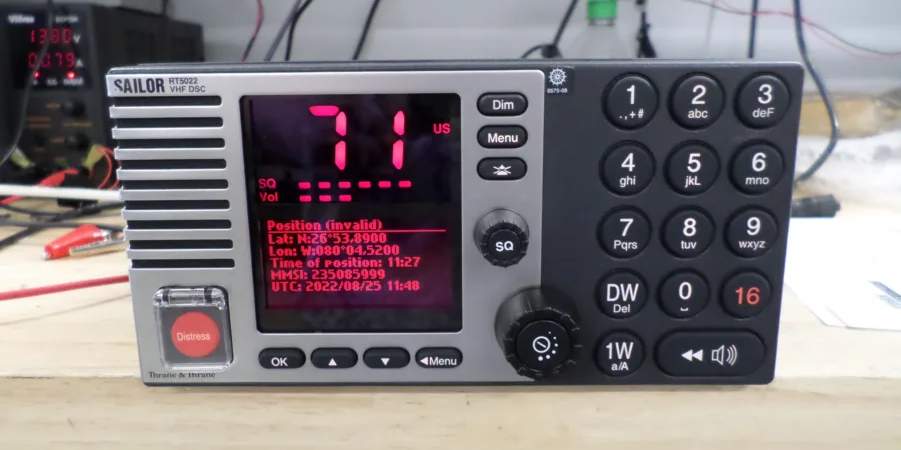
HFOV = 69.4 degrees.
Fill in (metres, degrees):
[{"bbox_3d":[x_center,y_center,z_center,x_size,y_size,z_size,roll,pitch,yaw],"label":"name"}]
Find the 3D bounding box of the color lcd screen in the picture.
[{"bbox_3d":[-0.034,-0.003,0.238,0.077,0.088,0.006,-1,12,1],"label":"color lcd screen"}]

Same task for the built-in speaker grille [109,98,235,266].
[{"bbox_3d":[-0.099,-0.015,0.236,0.039,0.062,0.008,-1,12,1],"label":"built-in speaker grille"}]

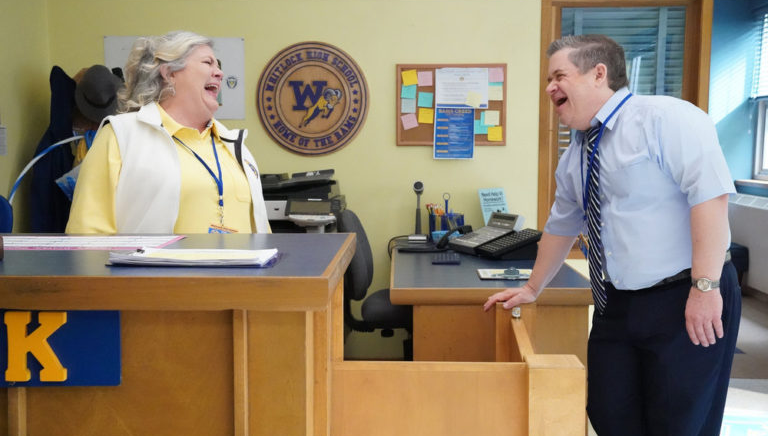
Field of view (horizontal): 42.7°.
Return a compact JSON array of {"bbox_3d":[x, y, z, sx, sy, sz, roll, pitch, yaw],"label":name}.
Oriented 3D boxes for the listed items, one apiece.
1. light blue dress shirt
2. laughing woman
[{"bbox_3d":[0.664,-0.074,2.542,0.360,0.560,0.500,-14,13,-40],"label":"light blue dress shirt"},{"bbox_3d":[-0.600,0.265,2.840,0.560,1.596,0.420,-3,6,-34],"label":"laughing woman"}]

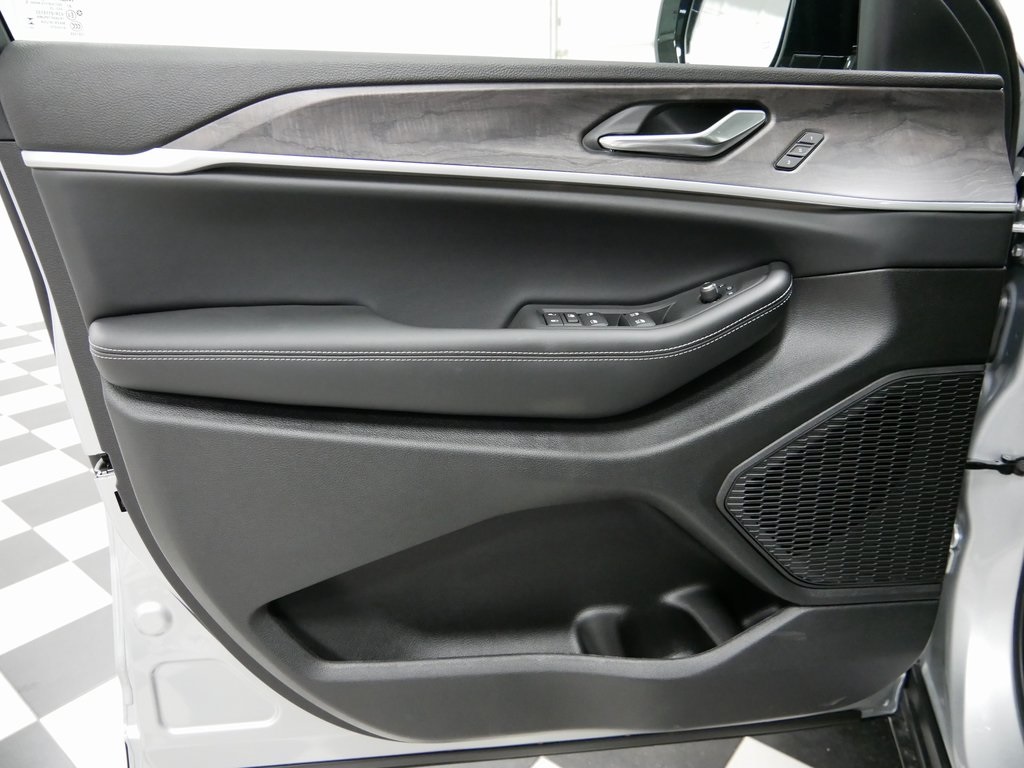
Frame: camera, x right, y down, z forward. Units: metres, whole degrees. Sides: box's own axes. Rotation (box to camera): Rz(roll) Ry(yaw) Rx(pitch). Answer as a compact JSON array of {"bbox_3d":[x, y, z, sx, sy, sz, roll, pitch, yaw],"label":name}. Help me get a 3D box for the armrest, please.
[{"bbox_3d":[-0.049,-0.031,0.695,0.645,0.145,0.110,-3,20,-7],"label":"armrest"}]

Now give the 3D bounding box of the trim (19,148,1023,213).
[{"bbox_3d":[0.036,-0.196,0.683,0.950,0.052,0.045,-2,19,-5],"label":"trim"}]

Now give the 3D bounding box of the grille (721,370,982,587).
[{"bbox_3d":[0.390,0.124,0.832,0.300,0.285,0.035,-3,20,-7],"label":"grille"}]

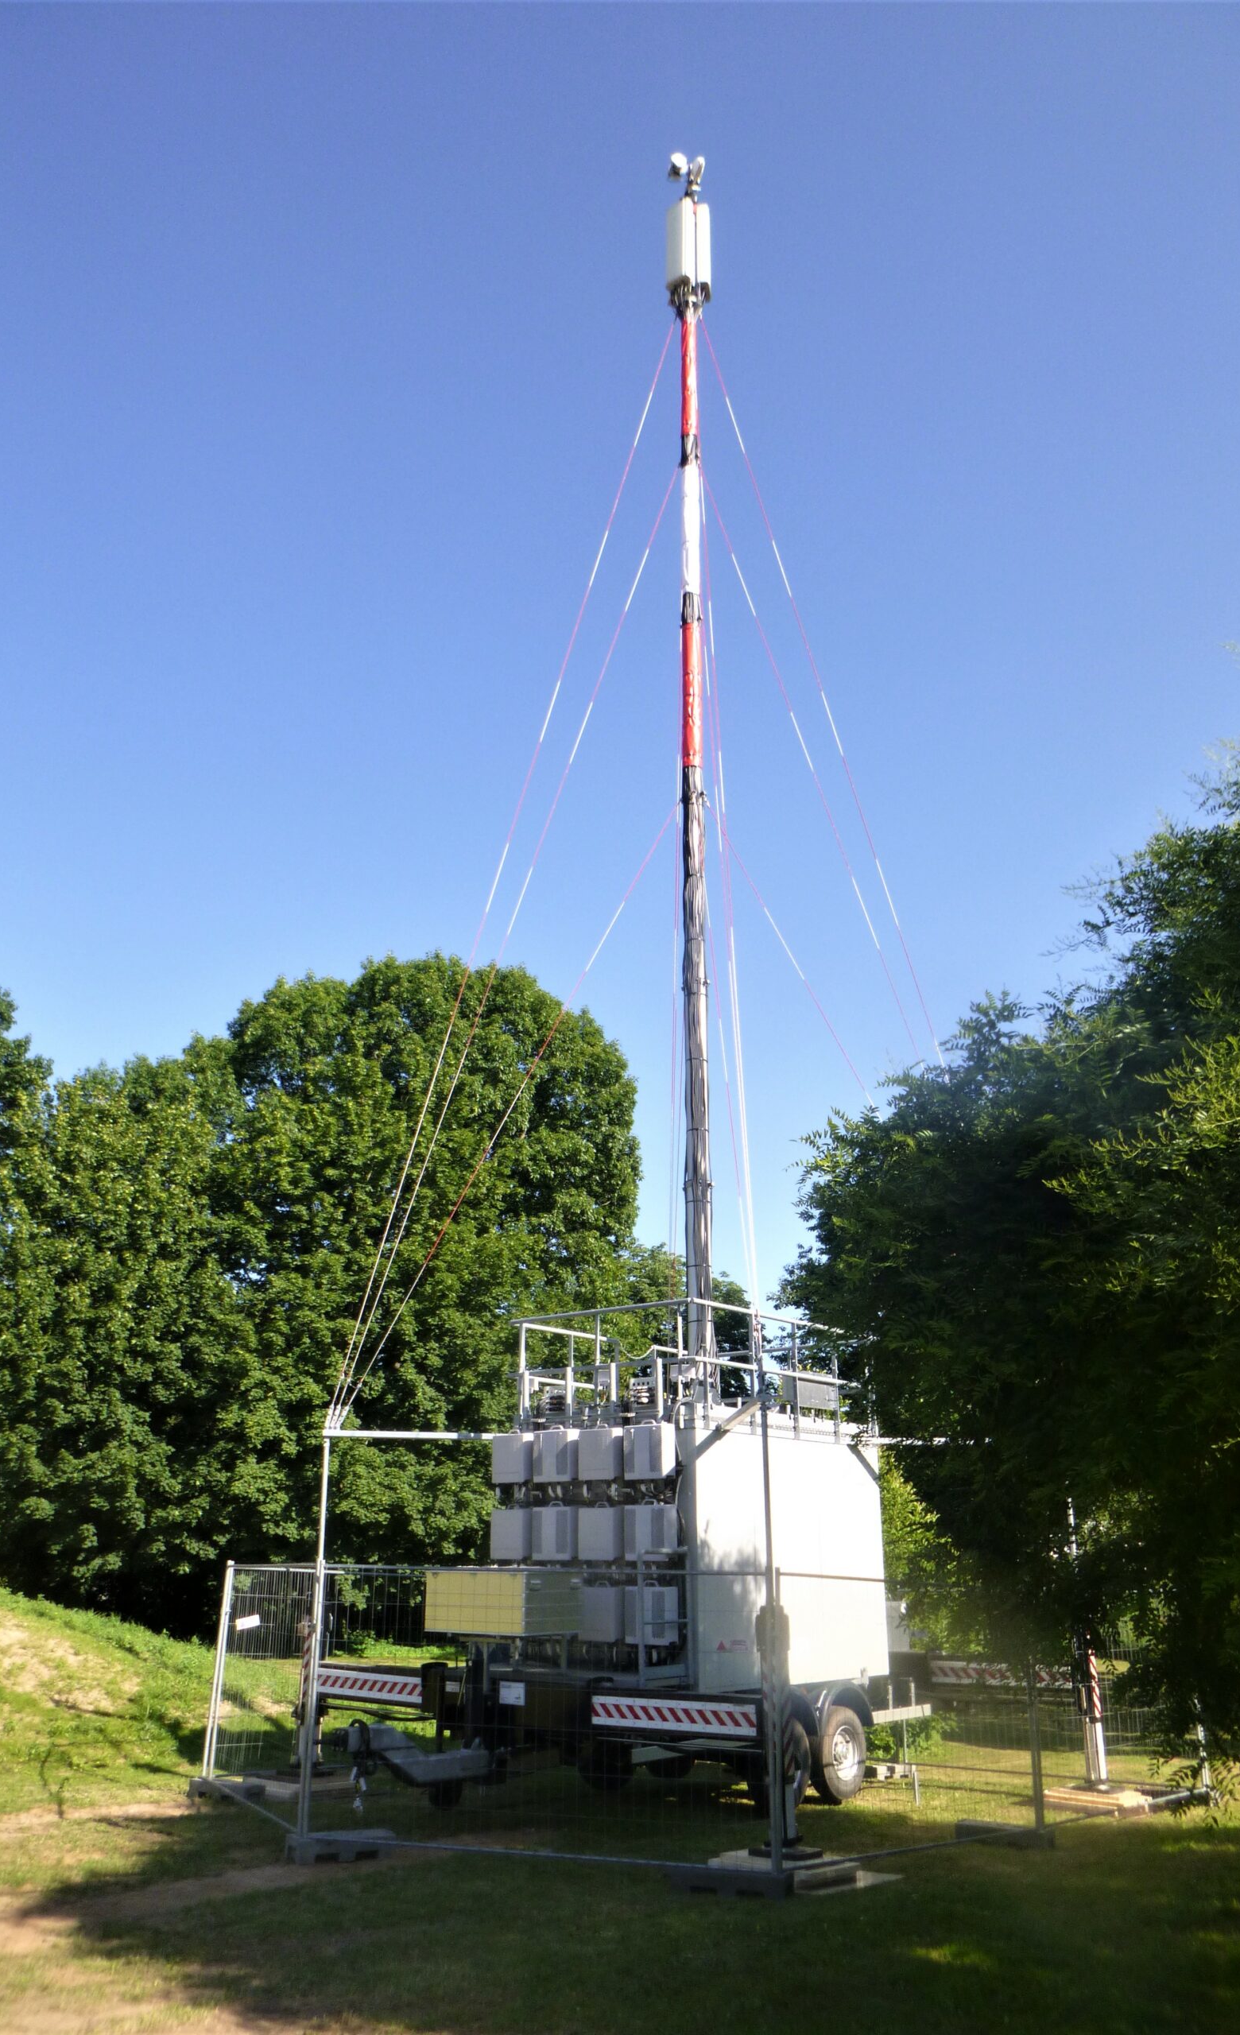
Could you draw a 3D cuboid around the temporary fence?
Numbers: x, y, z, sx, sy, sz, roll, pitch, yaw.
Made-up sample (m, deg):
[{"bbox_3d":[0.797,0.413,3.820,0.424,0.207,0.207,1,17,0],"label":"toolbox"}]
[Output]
[{"bbox_3d":[0.496,6.302,13.975,7.200,2.150,8.700,-16,-26,38],"label":"temporary fence"}]

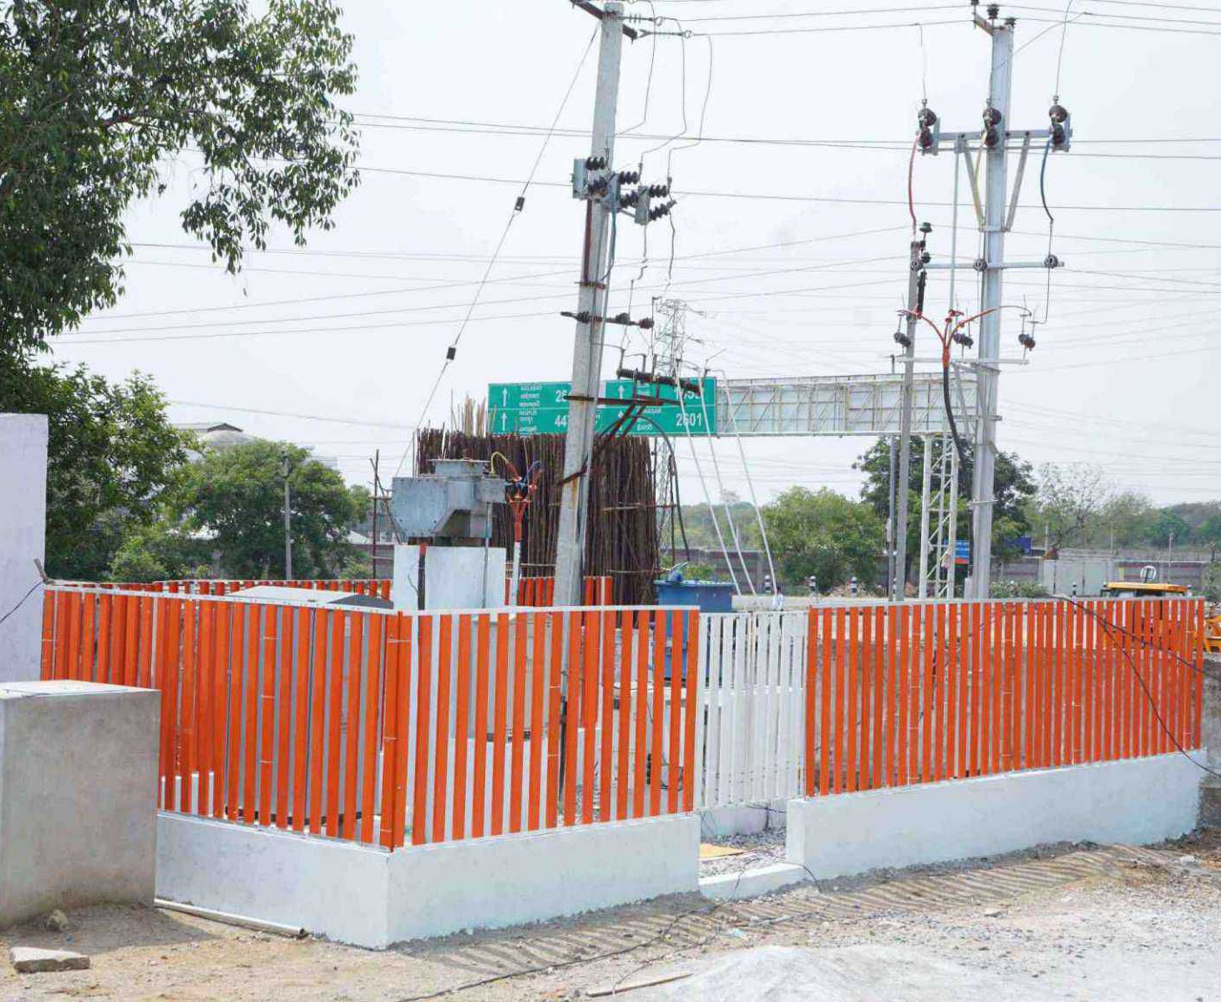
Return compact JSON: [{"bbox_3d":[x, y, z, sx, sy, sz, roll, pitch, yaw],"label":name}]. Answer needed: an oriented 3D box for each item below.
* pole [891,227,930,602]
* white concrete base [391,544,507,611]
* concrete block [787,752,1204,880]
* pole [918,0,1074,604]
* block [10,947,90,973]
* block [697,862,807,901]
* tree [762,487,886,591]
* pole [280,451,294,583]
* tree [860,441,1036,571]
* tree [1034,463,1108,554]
[{"bbox_3d":[3.664,-0.065,26.969,0.250,6.620,0.250,2,-1,0],"label":"pole"},{"bbox_3d":[-1.029,1.199,13.457,0.330,1.840,0.700,1,-1,42],"label":"white concrete base"},{"bbox_3d":[2.926,2.240,15.558,0.160,0.590,5.270,1,-1,42],"label":"concrete block"},{"bbox_3d":[2.956,-0.773,17.000,1.150,6.200,0.550,2,-1,18],"label":"pole"},{"bbox_3d":[-3.414,2.797,13.248,0.470,0.080,0.330,2,-1,-14],"label":"block"},{"bbox_3d":[0.809,2.335,13.207,0.150,0.125,1.020,1,-1,42],"label":"block"},{"bbox_3d":[7.854,1.364,80.000,4.600,3.850,4.400,1,-1,0],"label":"tree"},{"bbox_3d":[-9.371,0.580,63.000,0.200,4.050,0.200,-3,-1,0],"label":"pole"},{"bbox_3d":[15.033,0.394,97.000,8.000,6.400,7.500,1,-1,0],"label":"tree"},{"bbox_3d":[24.777,0.950,117.000,3.900,6.000,3.900,1,-1,0],"label":"tree"}]

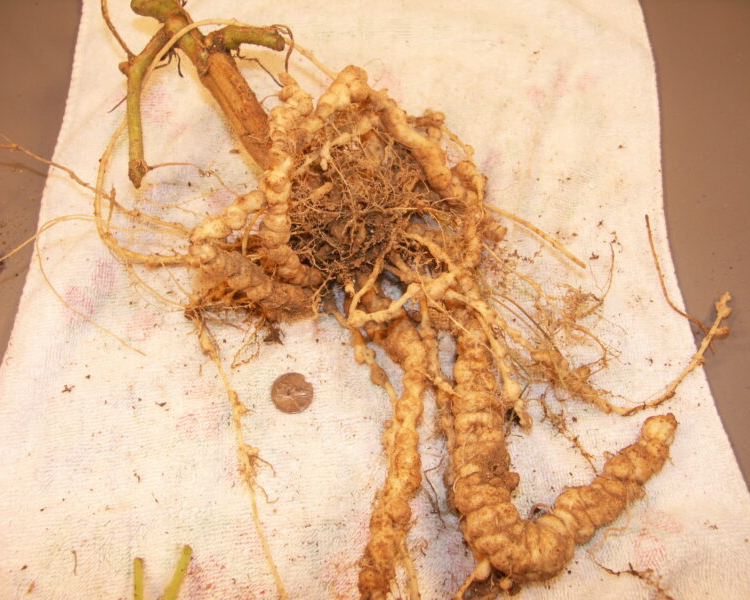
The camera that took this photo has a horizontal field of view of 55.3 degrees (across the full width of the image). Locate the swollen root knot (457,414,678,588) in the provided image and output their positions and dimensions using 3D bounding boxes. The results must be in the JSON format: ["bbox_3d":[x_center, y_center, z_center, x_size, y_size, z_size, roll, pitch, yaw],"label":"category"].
[{"bbox_3d":[0.082,0.080,0.291,0.095,0.030,0.069,0,67,0],"label":"swollen root knot"}]

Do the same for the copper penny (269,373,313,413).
[{"bbox_3d":[-0.037,0.042,0.324,0.019,0.002,0.019,0,67,0],"label":"copper penny"}]

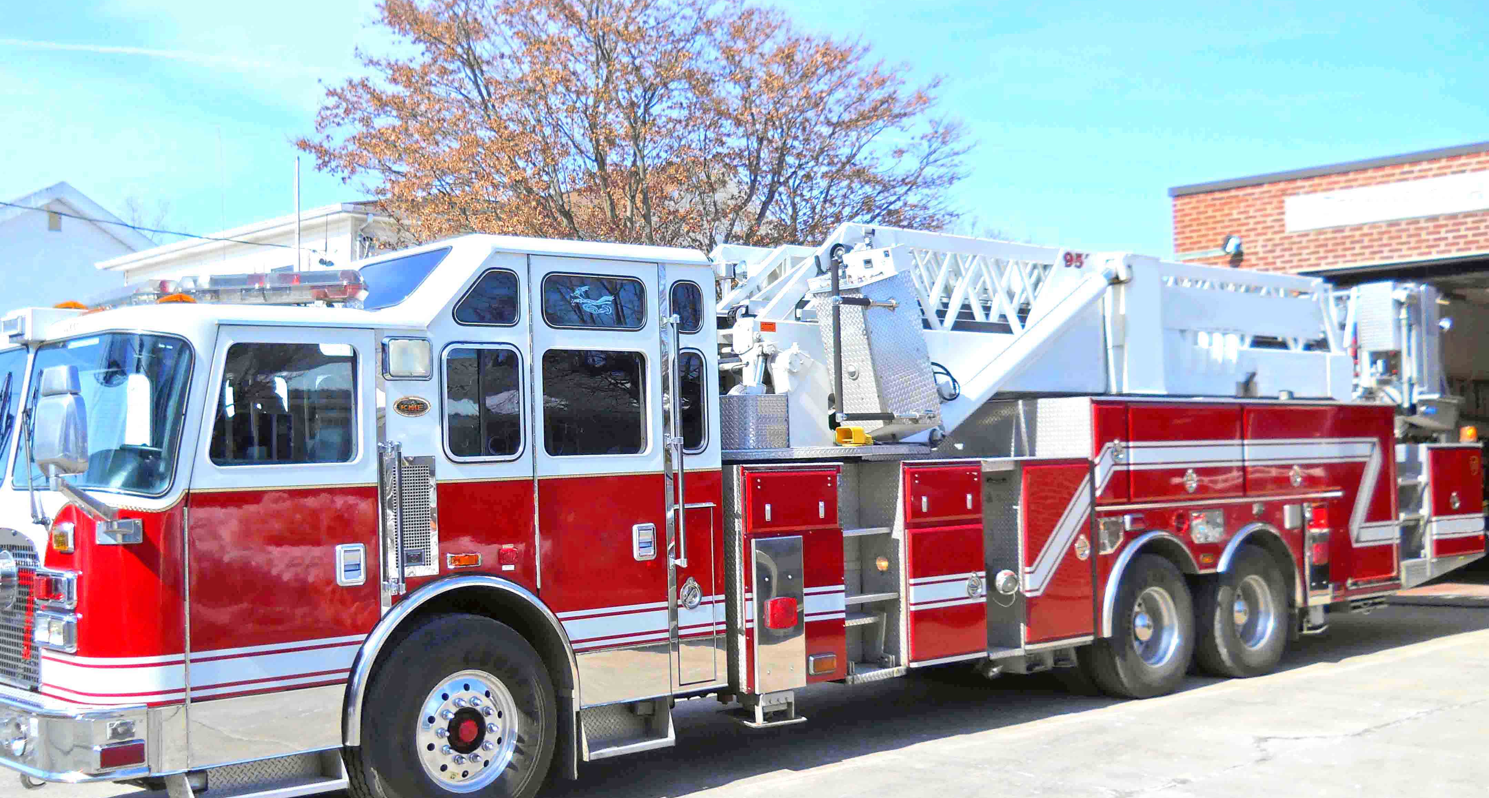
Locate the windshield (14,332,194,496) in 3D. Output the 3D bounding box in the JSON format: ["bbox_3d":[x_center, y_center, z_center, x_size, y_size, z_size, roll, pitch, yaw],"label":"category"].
[{"bbox_3d":[-3.037,0.078,7.500,1.182,0.770,0.254,-3,-3,39],"label":"windshield"}]

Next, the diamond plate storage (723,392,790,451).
[{"bbox_3d":[-0.062,0.147,9.736,0.550,0.320,0.450,0,-3,-41],"label":"diamond plate storage"}]

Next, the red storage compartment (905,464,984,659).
[{"bbox_3d":[1.128,1.040,10.316,0.780,1.260,0.480,0,-2,-42],"label":"red storage compartment"}]

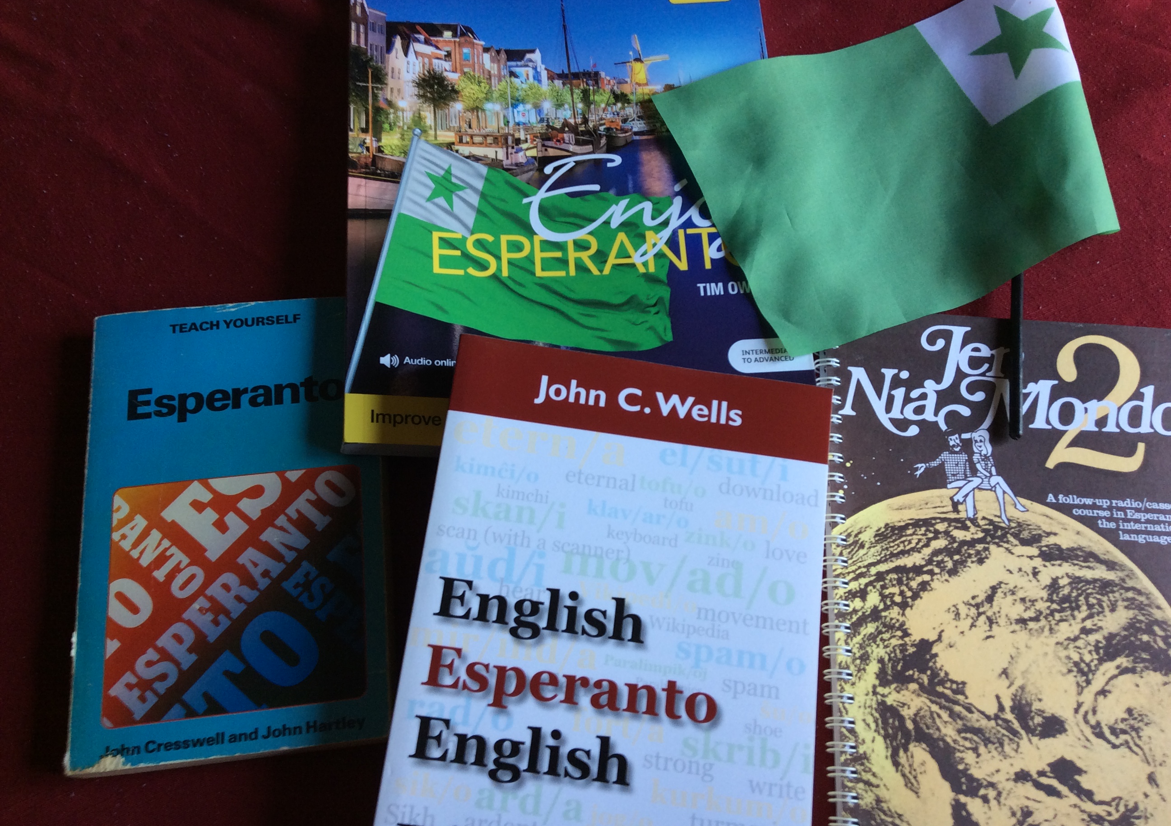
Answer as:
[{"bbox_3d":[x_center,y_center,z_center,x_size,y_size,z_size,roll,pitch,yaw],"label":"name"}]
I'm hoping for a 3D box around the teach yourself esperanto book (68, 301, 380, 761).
[{"bbox_3d":[-0.133,0.040,0.414,0.112,0.015,0.178,-5,67,-5],"label":"teach yourself esperanto book"}]

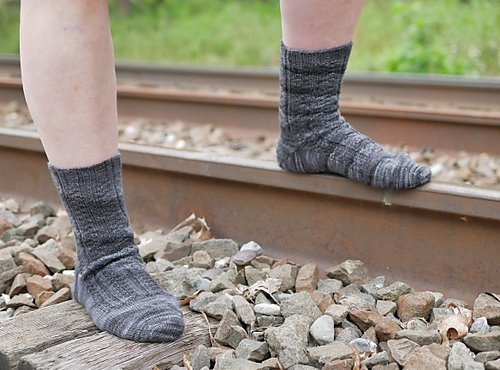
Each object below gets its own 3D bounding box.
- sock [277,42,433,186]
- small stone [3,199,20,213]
[{"bbox_3d":[0.149,-0.105,1.038,0.243,0.199,0.097,8,15,29],"label":"sock"},{"bbox_3d":[-0.460,0.041,1.393,0.032,0.024,0.028,0,13,0],"label":"small stone"}]

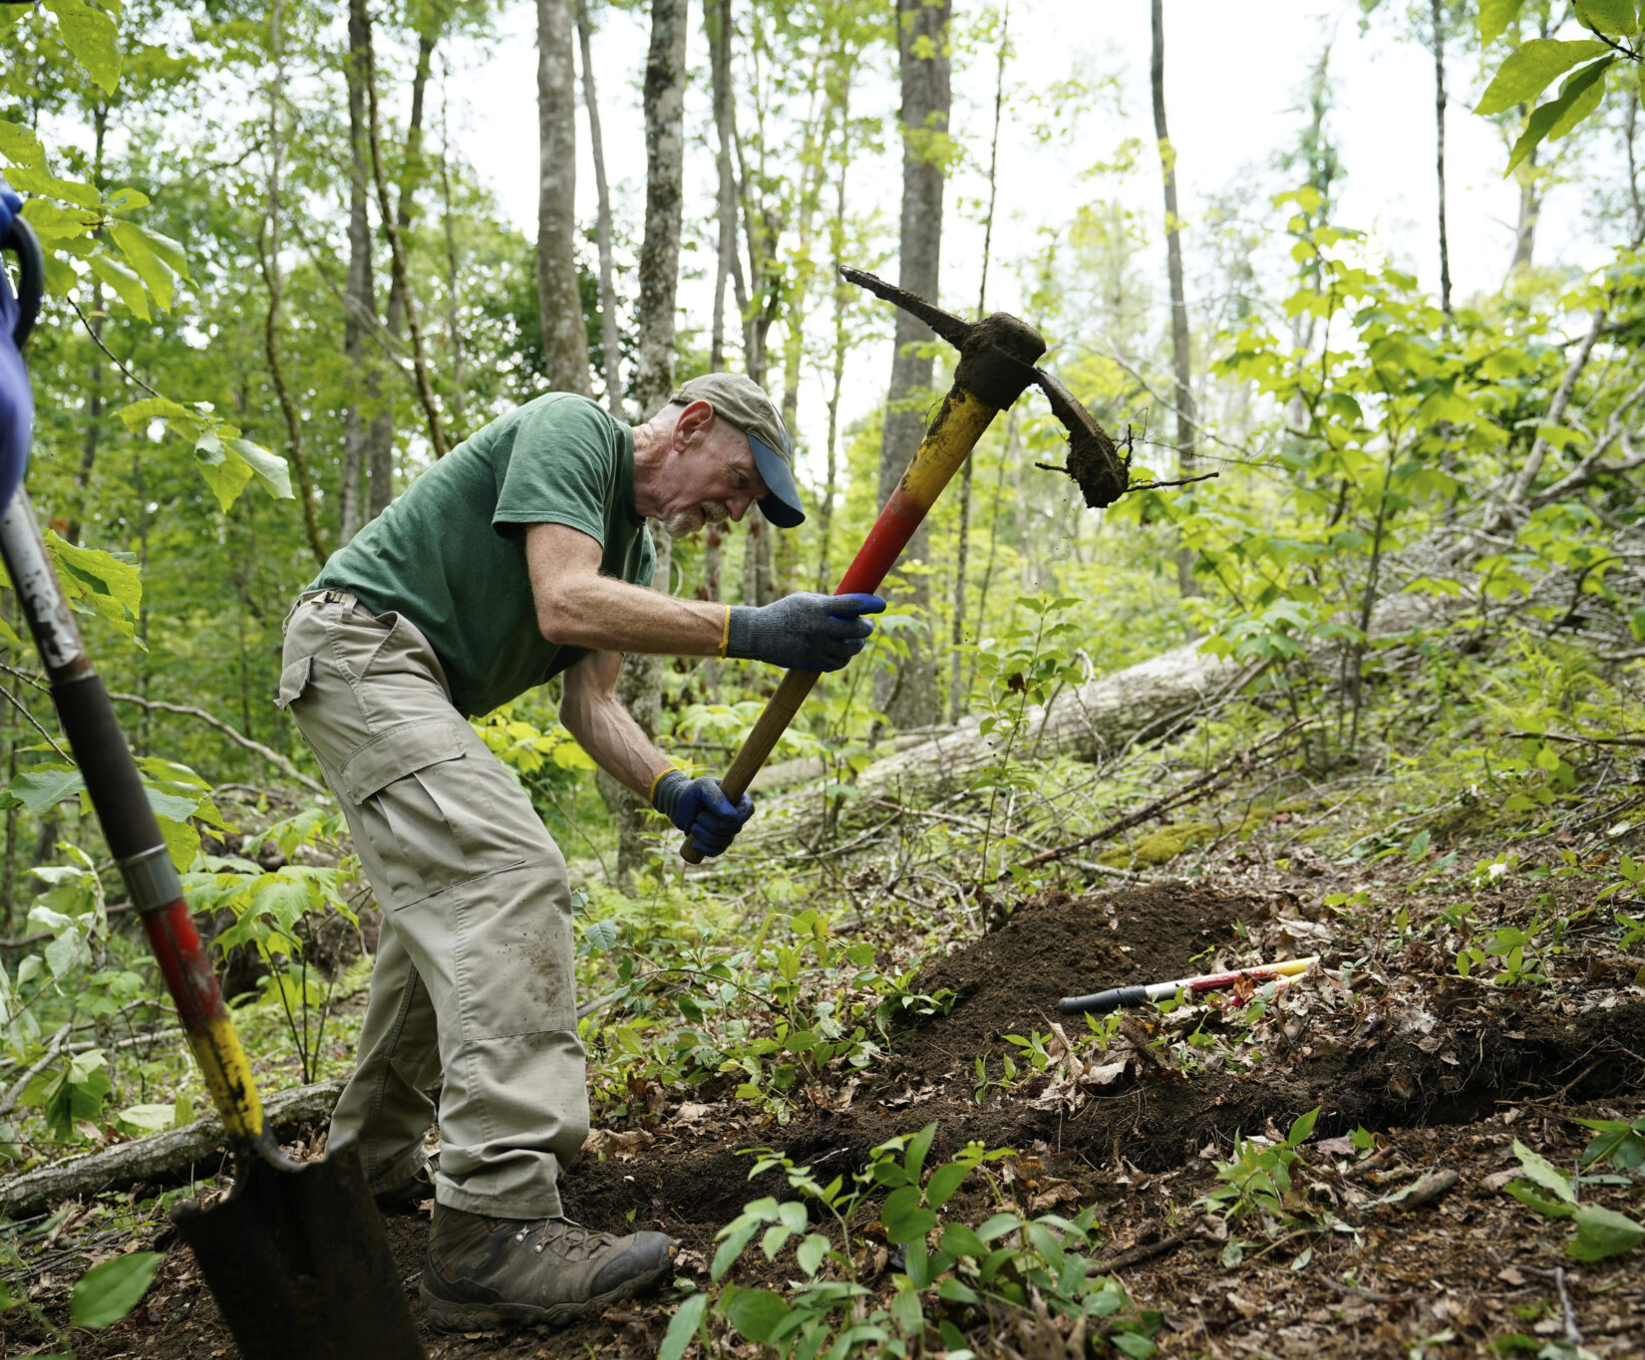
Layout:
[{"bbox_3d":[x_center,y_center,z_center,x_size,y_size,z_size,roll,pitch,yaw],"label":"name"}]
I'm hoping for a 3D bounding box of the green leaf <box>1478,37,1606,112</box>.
[{"bbox_3d":[0.952,-0.814,1.743,0.169,0.025,0.102,-17,-46,45],"label":"green leaf"}]

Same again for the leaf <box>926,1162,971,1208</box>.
[{"bbox_3d":[0.143,0.568,1.473,0.034,0.015,0.073,25,48,32],"label":"leaf"}]

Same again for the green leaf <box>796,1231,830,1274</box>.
[{"bbox_3d":[-0.012,0.644,1.463,0.034,0.012,0.052,9,33,15],"label":"green leaf"}]

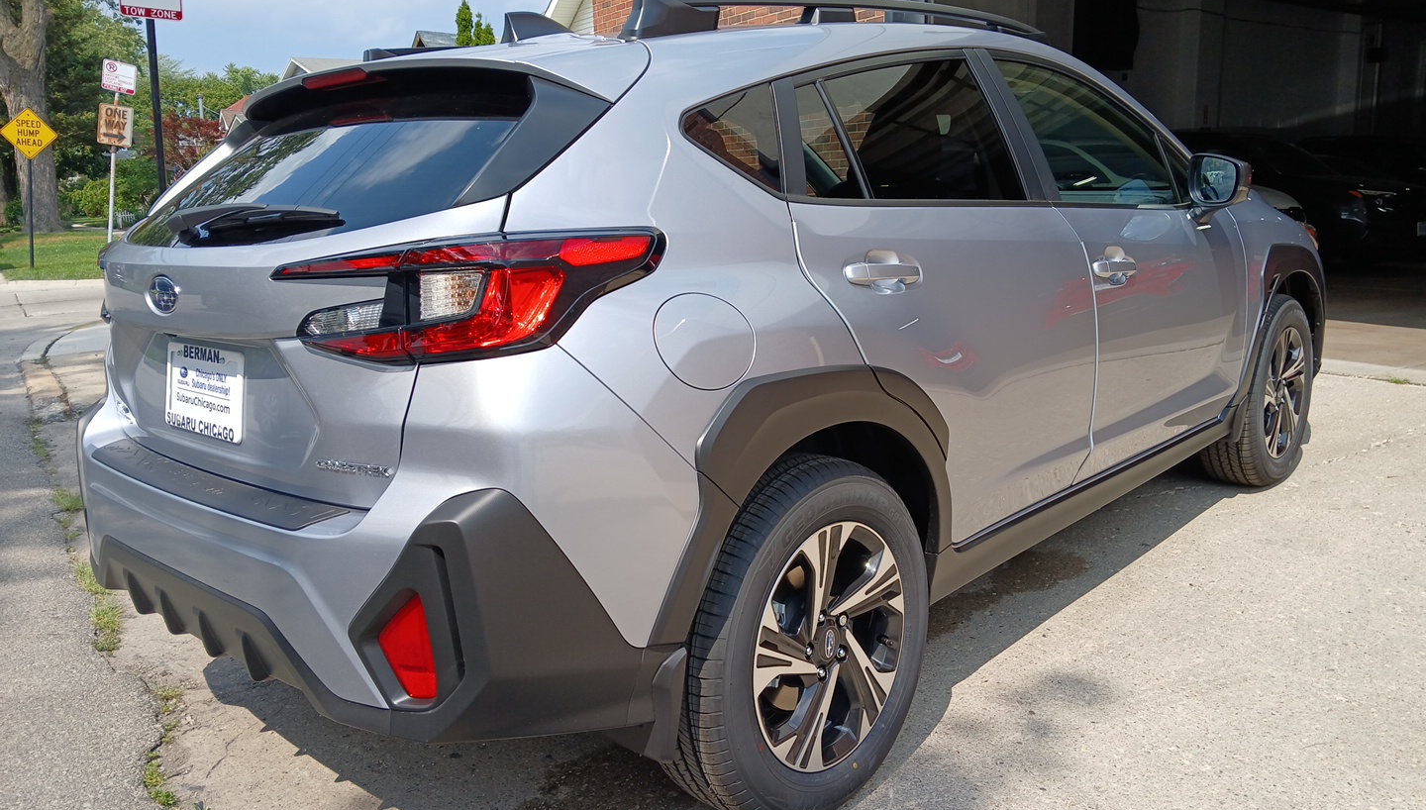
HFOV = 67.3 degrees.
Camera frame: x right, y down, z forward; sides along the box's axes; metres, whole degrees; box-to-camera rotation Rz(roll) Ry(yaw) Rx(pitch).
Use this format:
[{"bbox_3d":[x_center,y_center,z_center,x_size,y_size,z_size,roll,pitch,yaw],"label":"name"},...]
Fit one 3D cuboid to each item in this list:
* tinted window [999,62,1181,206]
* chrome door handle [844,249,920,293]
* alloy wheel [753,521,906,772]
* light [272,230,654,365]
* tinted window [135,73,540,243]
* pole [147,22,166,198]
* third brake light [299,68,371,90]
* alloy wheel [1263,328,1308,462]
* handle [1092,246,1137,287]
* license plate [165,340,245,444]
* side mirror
[{"bbox_3d":[1.058,-0.736,2.936,0.810,0.415,0.050,-12,-7,-45],"label":"tinted window"},{"bbox_3d":[0.326,-0.255,2.042,0.055,0.075,0.225,6,15,43],"label":"chrome door handle"},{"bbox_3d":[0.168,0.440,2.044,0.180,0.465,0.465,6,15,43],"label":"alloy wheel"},{"bbox_3d":[-0.366,-0.173,1.650,0.430,0.165,0.430,6,15,43],"label":"light"},{"bbox_3d":[-0.801,-0.455,2.077,1.250,0.440,0.080,6,-31,43],"label":"tinted window"},{"bbox_3d":[-4.056,-1.694,7.894,0.055,3.070,0.055,-5,12,-26],"label":"pole"},{"bbox_3d":[-0.739,-0.643,2.114,0.255,0.028,0.040,6,15,43],"label":"third brake light"},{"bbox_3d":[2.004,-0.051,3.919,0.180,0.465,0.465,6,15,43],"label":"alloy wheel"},{"bbox_3d":[1.043,-0.357,2.759,0.055,0.080,0.225,6,15,43],"label":"handle"},{"bbox_3d":[-0.941,-0.026,1.978,0.307,0.155,0.012,6,3,43],"label":"license plate"},{"bbox_3d":[1.470,-0.633,3.123,0.190,0.205,0.155,6,15,43],"label":"side mirror"}]

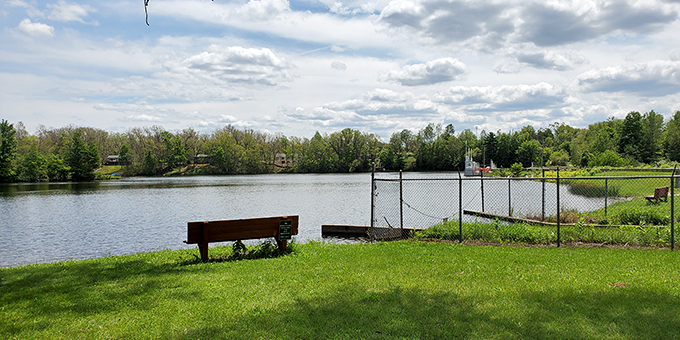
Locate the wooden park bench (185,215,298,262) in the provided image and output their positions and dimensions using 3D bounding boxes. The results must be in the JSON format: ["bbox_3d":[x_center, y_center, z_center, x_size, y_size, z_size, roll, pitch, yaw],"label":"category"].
[{"bbox_3d":[-2.165,1.484,11.330,2.470,0.820,0.600,-1,0,-28],"label":"wooden park bench"}]

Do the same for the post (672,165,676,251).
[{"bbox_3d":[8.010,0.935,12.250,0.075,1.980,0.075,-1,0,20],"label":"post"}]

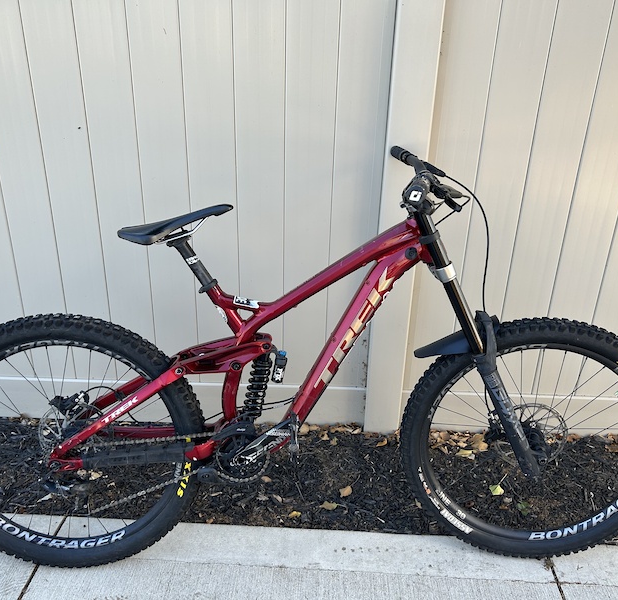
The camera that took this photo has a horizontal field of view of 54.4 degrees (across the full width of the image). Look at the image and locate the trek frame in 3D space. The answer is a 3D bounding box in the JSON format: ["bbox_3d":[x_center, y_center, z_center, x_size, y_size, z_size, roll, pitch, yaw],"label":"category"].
[{"bbox_3d":[-0.162,0.101,1.486,0.935,0.623,0.175,0,15,-4],"label":"trek frame"}]

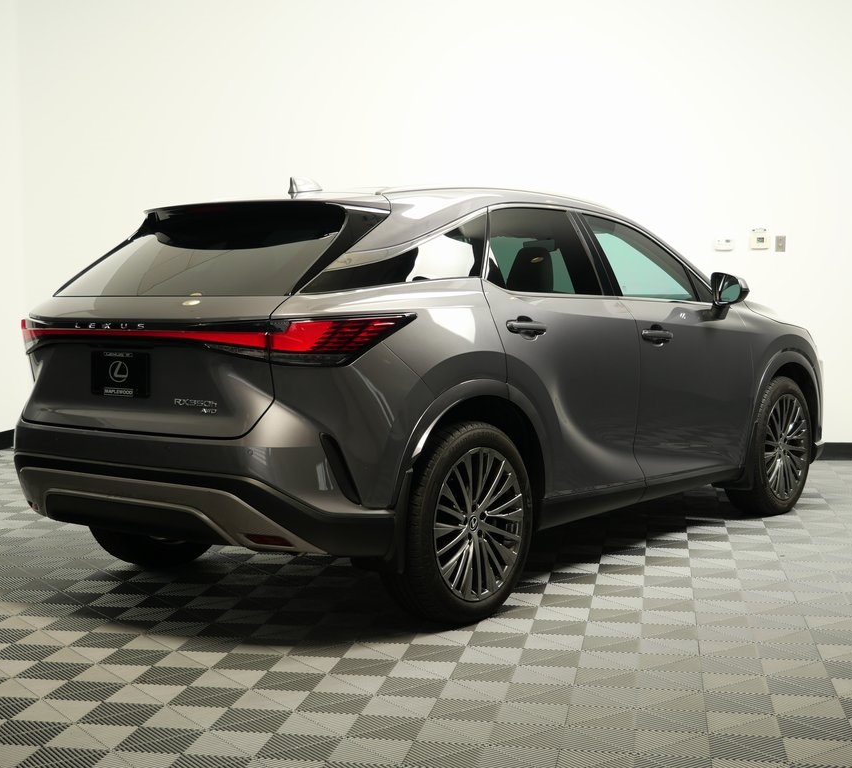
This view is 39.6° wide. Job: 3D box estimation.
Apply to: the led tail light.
[{"bbox_3d":[-0.933,-0.178,4.452,1.790,0.175,0.610,2,5,40],"label":"led tail light"}]

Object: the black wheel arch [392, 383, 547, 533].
[{"bbox_3d":[0.148,0.231,4.366,0.140,0.500,0.980,2,5,40],"label":"black wheel arch"}]

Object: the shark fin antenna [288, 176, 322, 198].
[{"bbox_3d":[-0.501,-0.819,4.939,0.065,0.075,0.155,2,5,40],"label":"shark fin antenna"}]

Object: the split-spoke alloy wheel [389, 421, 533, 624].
[{"bbox_3d":[0.128,0.514,4.443,0.240,0.755,0.755,2,5,40],"label":"split-spoke alloy wheel"}]

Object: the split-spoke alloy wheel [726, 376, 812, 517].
[{"bbox_3d":[1.930,0.345,6.638,0.240,0.755,0.755,2,5,40],"label":"split-spoke alloy wheel"}]

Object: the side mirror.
[{"bbox_3d":[1.499,-0.435,5.835,0.210,0.220,0.170,2,5,40],"label":"side mirror"}]

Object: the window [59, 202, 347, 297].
[{"bbox_3d":[-0.860,-0.504,4.523,1.380,0.090,0.530,2,44,40],"label":"window"}]

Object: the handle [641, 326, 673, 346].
[{"bbox_3d":[1.048,-0.218,5.374,0.060,0.070,0.260,2,5,40],"label":"handle"}]

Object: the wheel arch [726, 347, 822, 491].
[{"bbox_3d":[1.932,0.119,6.535,0.160,0.600,1.080,2,5,40],"label":"wheel arch"}]

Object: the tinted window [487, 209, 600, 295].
[{"bbox_3d":[0.464,-0.553,4.941,0.060,0.400,0.780,-27,-14,39],"label":"tinted window"}]

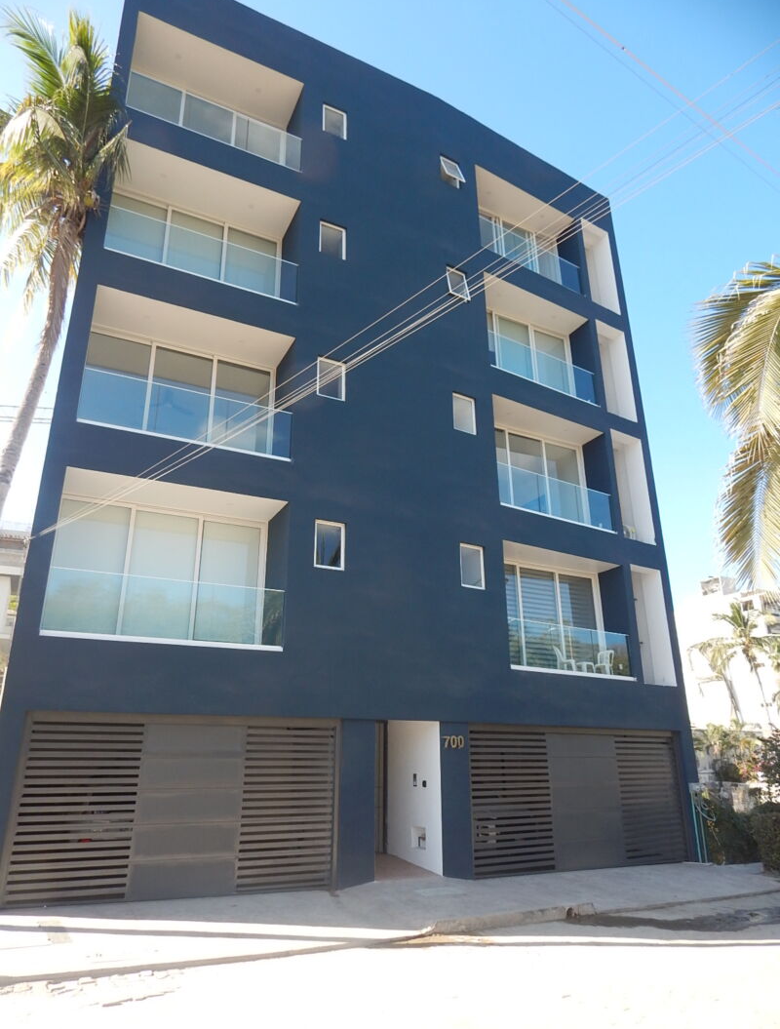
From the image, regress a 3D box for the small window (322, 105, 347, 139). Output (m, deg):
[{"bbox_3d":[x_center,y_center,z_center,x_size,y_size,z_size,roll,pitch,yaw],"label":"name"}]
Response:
[{"bbox_3d":[-1.162,-8.081,13.727,0.530,0.780,0.100,9,-22,-25],"label":"small window"}]

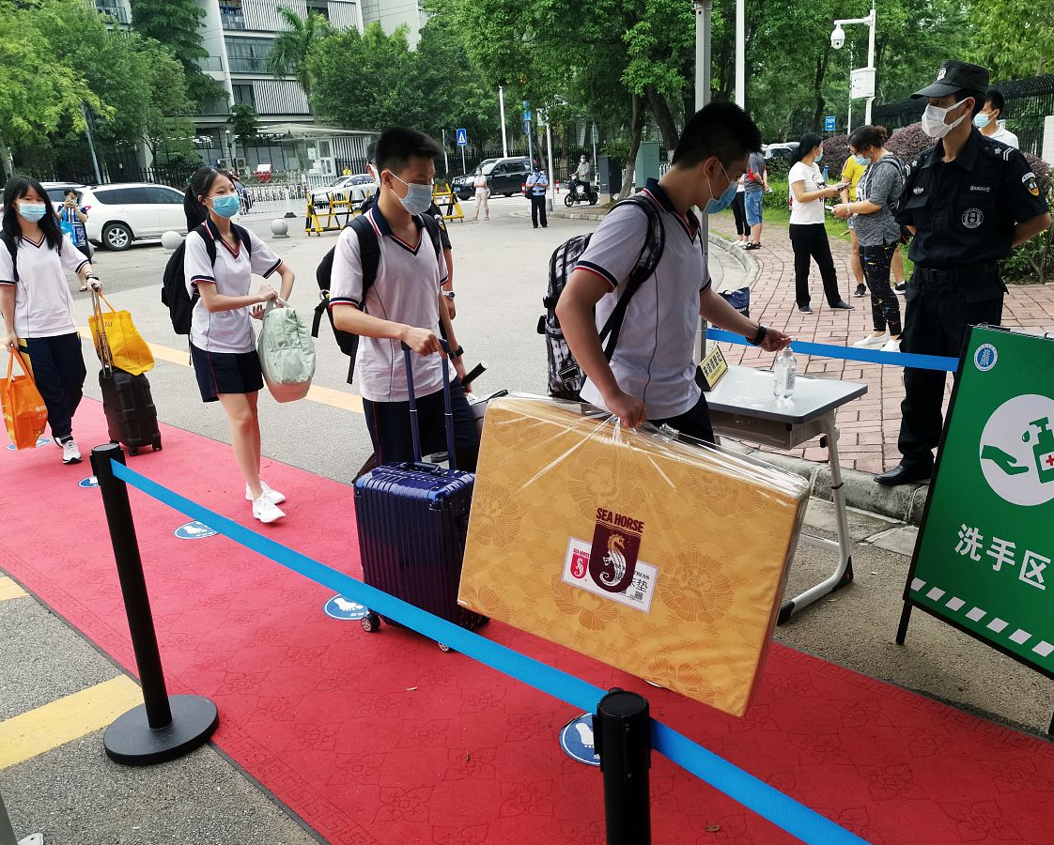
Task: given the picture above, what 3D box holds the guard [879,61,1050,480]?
[{"bbox_3d":[1.778,-0.577,3.645,0.400,1.750,0.600,-9,17,-19],"label":"guard"}]

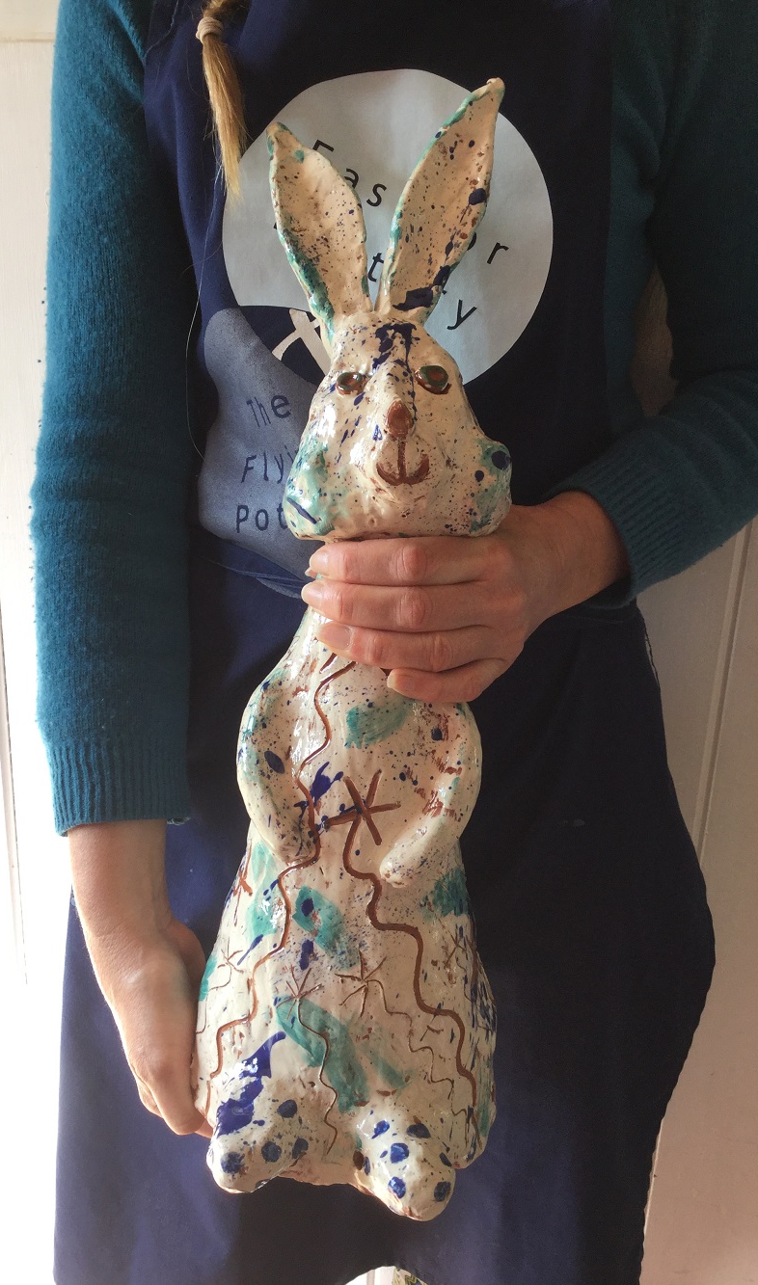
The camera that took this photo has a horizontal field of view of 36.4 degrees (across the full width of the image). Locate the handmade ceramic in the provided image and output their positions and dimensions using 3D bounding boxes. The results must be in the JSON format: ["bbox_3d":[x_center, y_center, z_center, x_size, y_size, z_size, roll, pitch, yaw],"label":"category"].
[{"bbox_3d":[-0.007,0.006,0.562,0.152,0.550,0.135,3,9,4],"label":"handmade ceramic"}]

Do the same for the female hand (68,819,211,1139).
[{"bbox_3d":[-0.125,0.180,0.617,0.075,0.168,0.085,-14,6,-23],"label":"female hand"}]

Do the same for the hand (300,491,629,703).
[{"bbox_3d":[0.042,-0.025,0.552,0.155,0.092,0.088,-8,10,-13],"label":"hand"}]

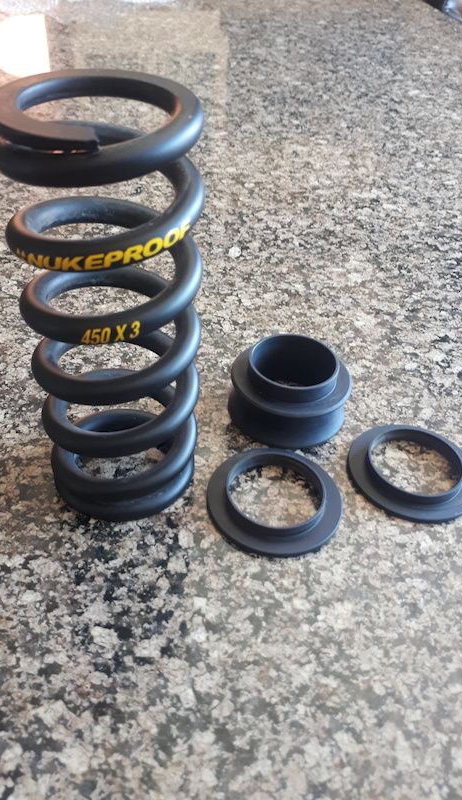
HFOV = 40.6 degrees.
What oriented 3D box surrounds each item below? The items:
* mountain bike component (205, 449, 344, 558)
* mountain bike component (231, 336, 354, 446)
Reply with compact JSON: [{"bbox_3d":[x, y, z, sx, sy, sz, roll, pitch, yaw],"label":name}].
[{"bbox_3d":[0.019,0.039,0.258,0.054,0.008,0.054,3,43,-2],"label":"mountain bike component"},{"bbox_3d":[0.028,-0.007,0.293,0.055,0.029,0.055,5,43,0],"label":"mountain bike component"}]

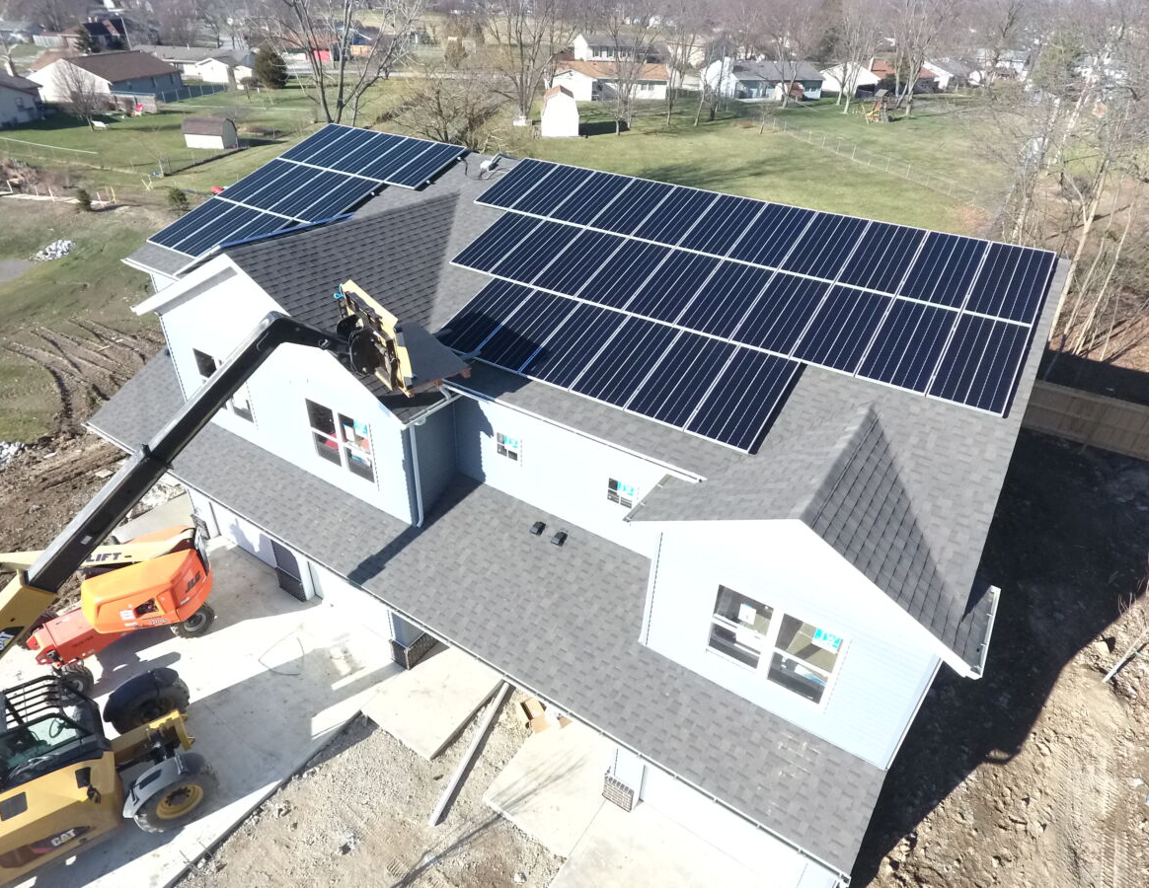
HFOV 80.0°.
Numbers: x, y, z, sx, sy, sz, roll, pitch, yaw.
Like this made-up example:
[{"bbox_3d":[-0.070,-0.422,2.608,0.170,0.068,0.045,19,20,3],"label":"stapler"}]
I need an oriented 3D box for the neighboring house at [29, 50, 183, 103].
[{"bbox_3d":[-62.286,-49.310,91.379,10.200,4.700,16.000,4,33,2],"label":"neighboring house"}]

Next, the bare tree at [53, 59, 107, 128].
[{"bbox_3d":[-41.911,-29.495,58.231,4.000,5.200,4.000,-17,38,-28],"label":"bare tree"}]

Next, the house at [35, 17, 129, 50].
[{"bbox_3d":[-91.105,-75.803,126.655,14.500,4.700,8.500,-23,41,-34],"label":"house"}]

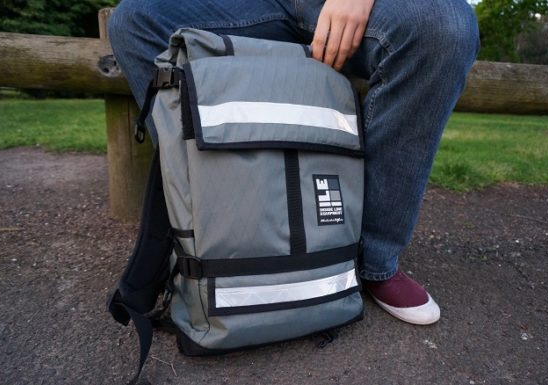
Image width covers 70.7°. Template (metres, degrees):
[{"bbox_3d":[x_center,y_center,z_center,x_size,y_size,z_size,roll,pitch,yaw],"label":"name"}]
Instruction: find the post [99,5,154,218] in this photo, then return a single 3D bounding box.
[{"bbox_3d":[-0.420,-0.215,1.143,0.145,0.600,0.145,4,16,3],"label":"post"}]

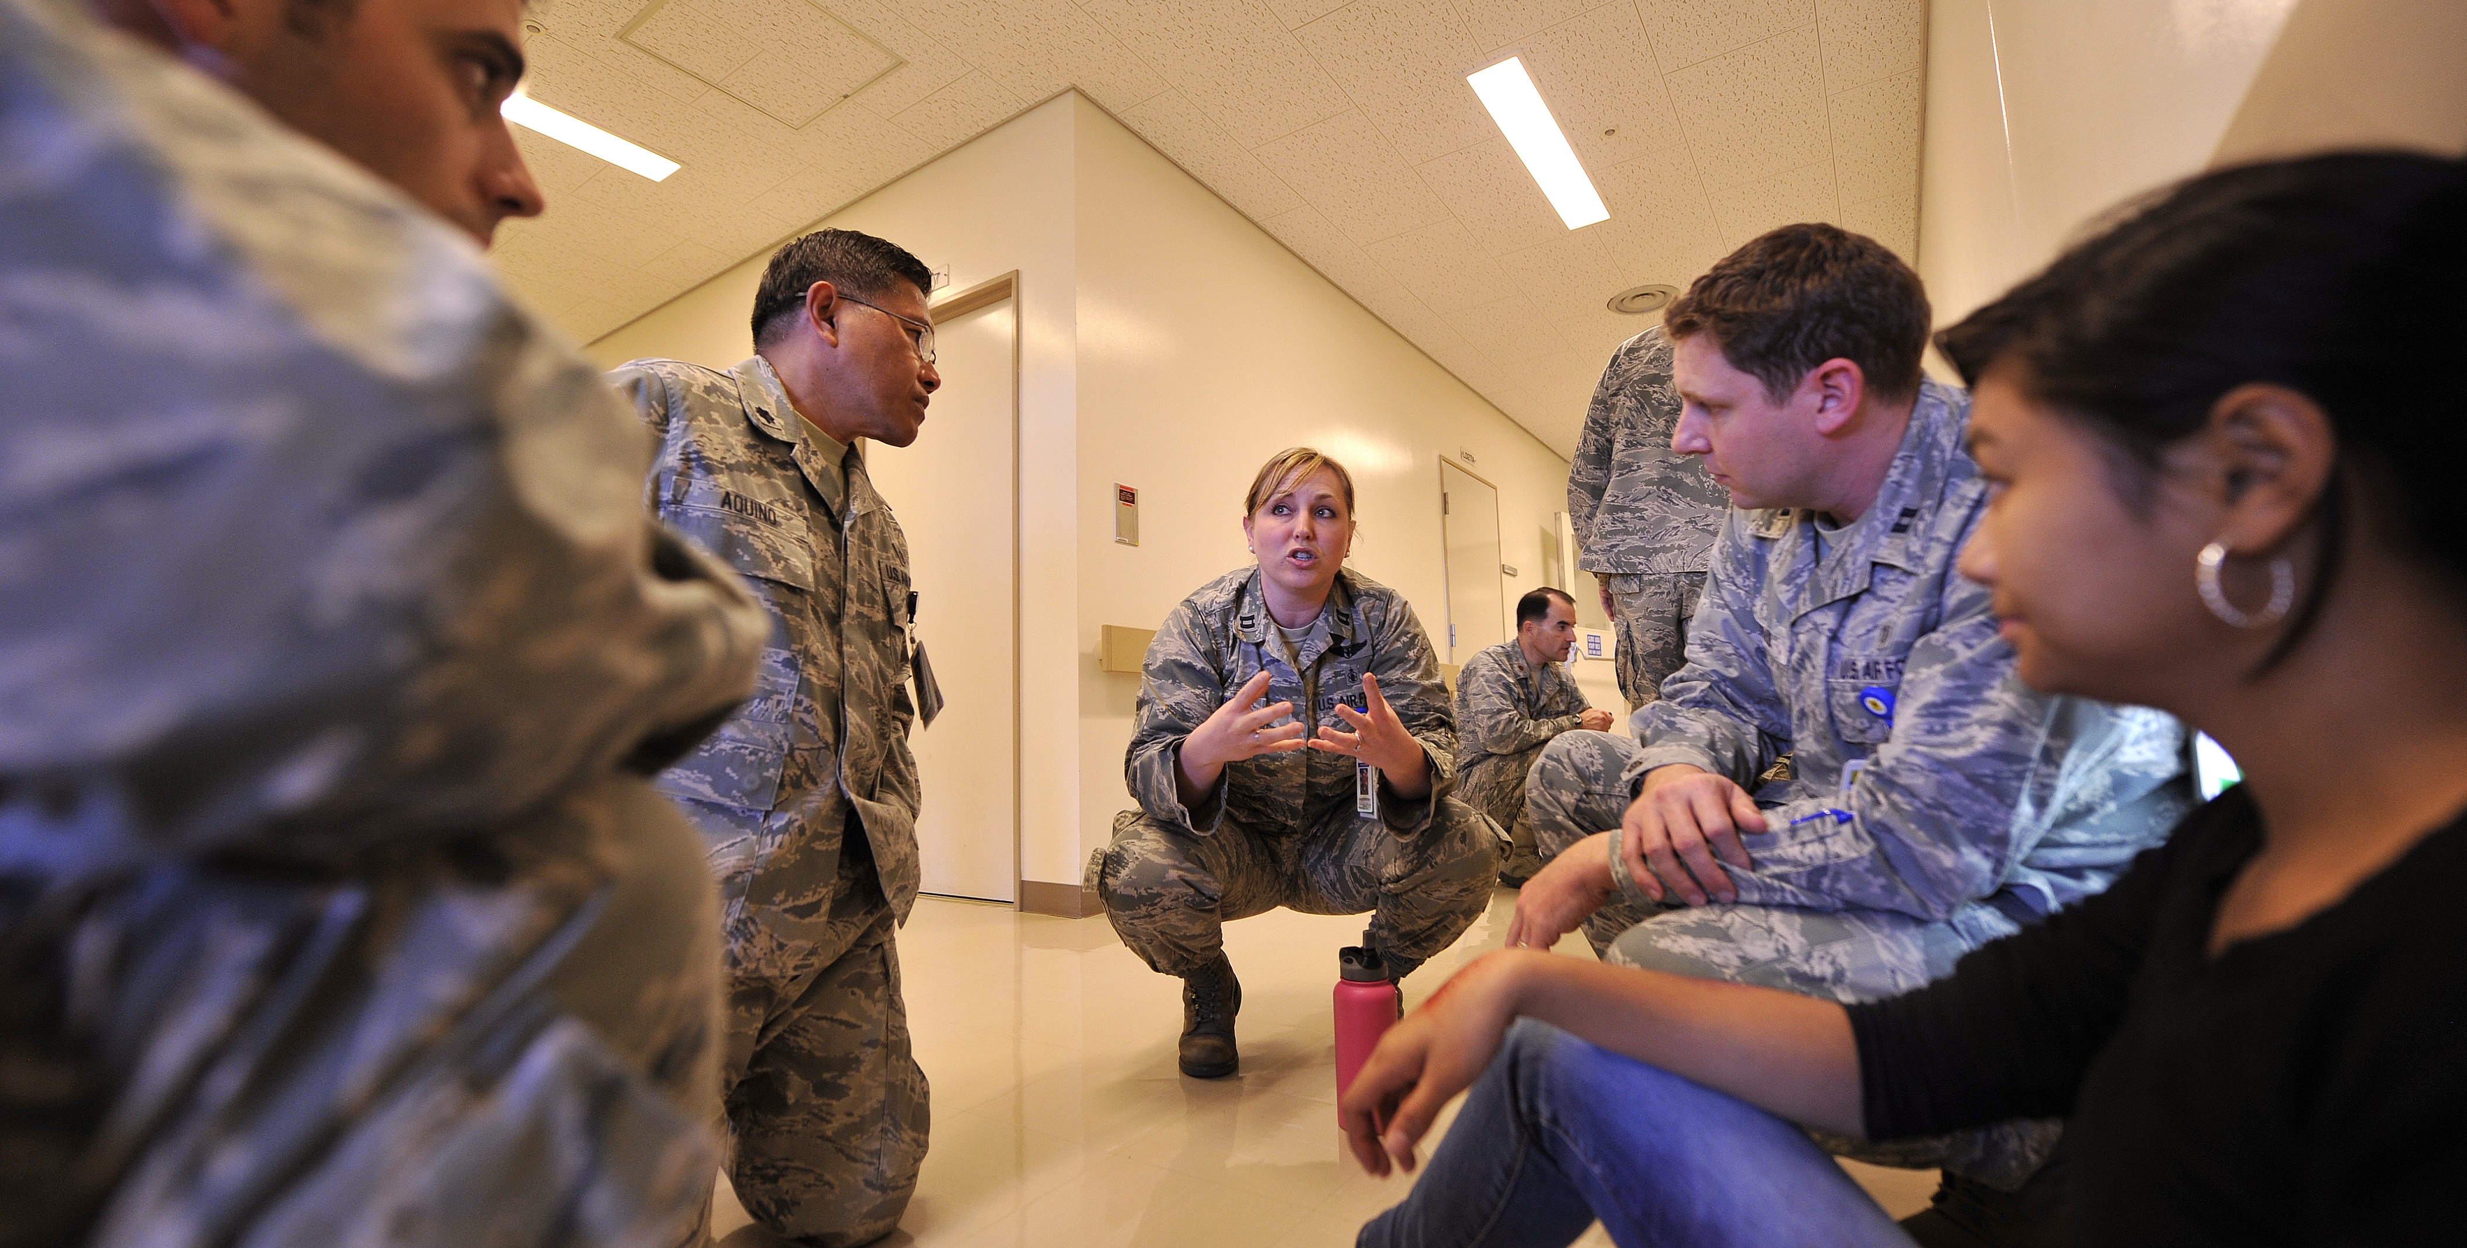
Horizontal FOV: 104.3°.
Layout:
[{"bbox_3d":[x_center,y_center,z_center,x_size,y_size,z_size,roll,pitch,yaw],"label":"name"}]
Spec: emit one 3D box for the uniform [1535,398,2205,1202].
[{"bbox_3d":[0.680,0.188,1.000,0.580,0.860,0.580,-1,-5,-3],"label":"uniform"}]

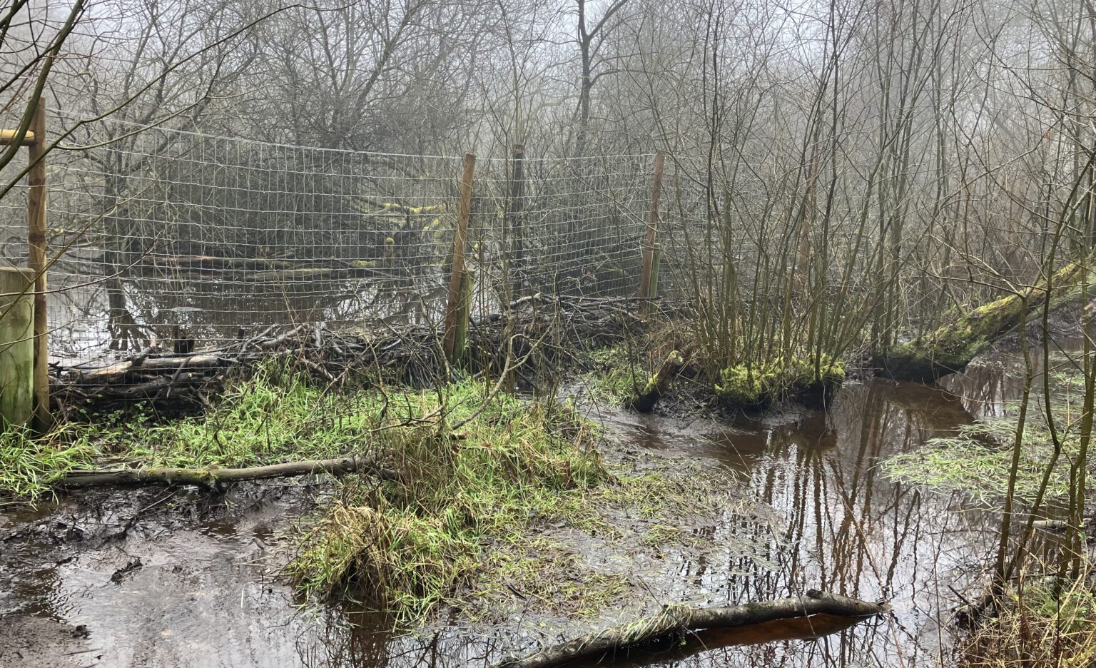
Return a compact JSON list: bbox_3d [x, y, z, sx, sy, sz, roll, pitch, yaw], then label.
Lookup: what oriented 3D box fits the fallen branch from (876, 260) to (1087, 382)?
[{"bbox_3d":[4.353,-0.131,8.800,2.163,0.420,0.420,-28,-6,20],"label":"fallen branch"}]

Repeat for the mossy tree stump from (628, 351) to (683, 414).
[{"bbox_3d":[0.918,0.388,7.288,0.170,0.542,0.170,35,8,0],"label":"mossy tree stump"}]

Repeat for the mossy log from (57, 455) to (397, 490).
[{"bbox_3d":[-1.658,0.699,4.611,1.694,0.110,0.120,-1,5,-6],"label":"mossy log"}]

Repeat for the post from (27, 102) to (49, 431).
[{"bbox_3d":[-3.292,-0.421,5.750,0.112,2.161,0.112,2,4,0],"label":"post"}]

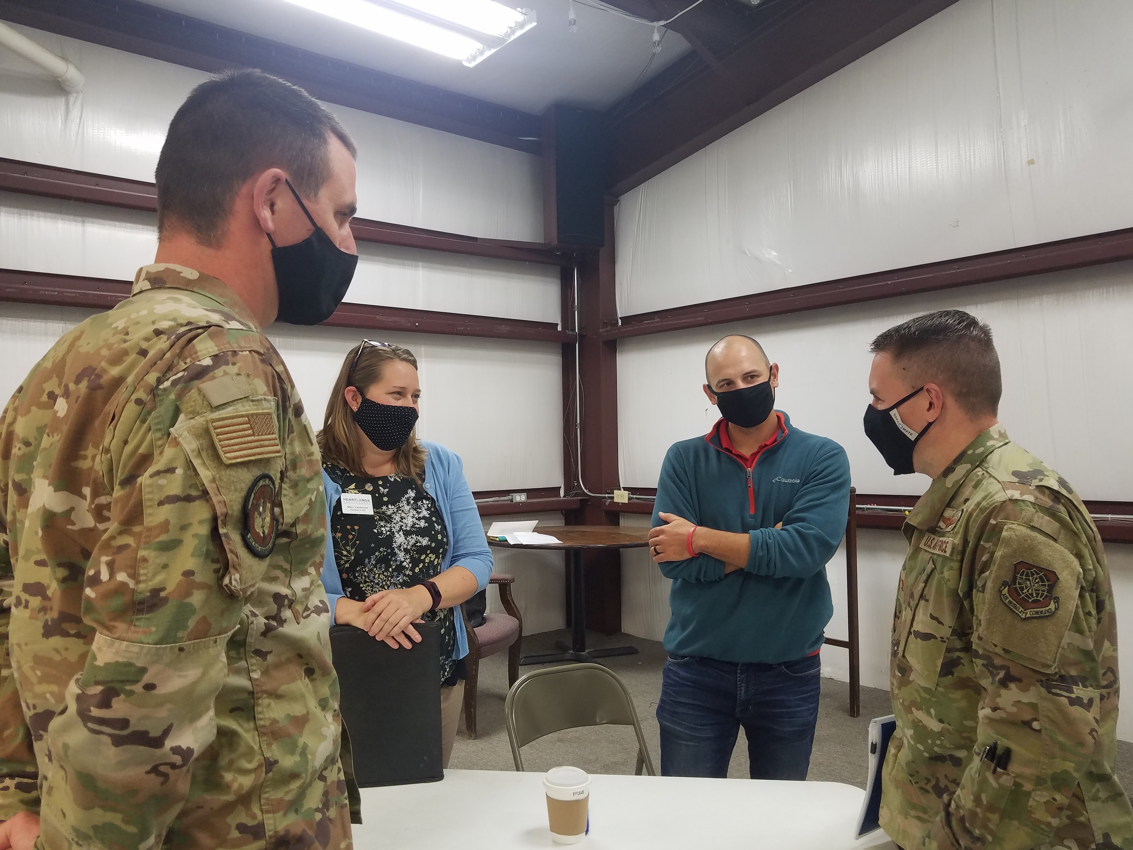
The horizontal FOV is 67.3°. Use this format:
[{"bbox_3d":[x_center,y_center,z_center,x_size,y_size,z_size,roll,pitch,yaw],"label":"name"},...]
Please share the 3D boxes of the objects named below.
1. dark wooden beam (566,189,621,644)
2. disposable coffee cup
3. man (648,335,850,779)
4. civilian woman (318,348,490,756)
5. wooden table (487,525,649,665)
[{"bbox_3d":[0.192,-0.045,6.121,0.168,3.022,0.389,0,-2,-40],"label":"dark wooden beam"},{"bbox_3d":[0.002,0.677,1.510,0.086,0.112,0.086,-1,-1,0],"label":"disposable coffee cup"},{"bbox_3d":[0.470,0.606,2.190,0.510,1.690,0.370,-1,-1,11],"label":"man"},{"bbox_3d":[-0.386,0.634,1.930,0.470,1.655,0.370,-1,-1,-14],"label":"civilian woman"},{"bbox_3d":[0.068,1.064,5.259,1.150,0.774,1.150,-1,-1,0],"label":"wooden table"}]

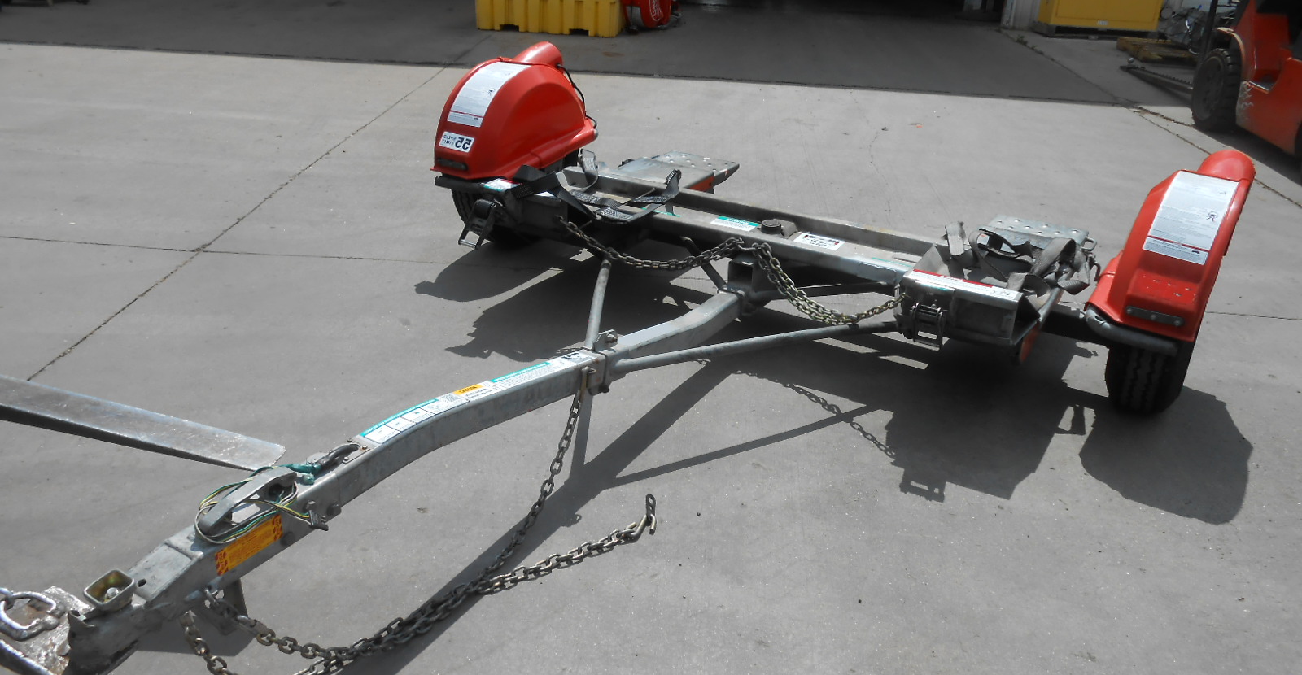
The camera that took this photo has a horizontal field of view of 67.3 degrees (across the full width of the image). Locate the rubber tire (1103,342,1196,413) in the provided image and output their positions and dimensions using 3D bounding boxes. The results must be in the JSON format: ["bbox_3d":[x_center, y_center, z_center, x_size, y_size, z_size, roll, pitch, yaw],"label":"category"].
[{"bbox_3d":[1.482,-0.085,2.788,0.200,0.620,0.620,16,29,26],"label":"rubber tire"}]

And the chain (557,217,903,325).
[{"bbox_3d":[0.207,-0.205,2.754,1.020,0.170,0.120,16,29,26],"label":"chain"}]

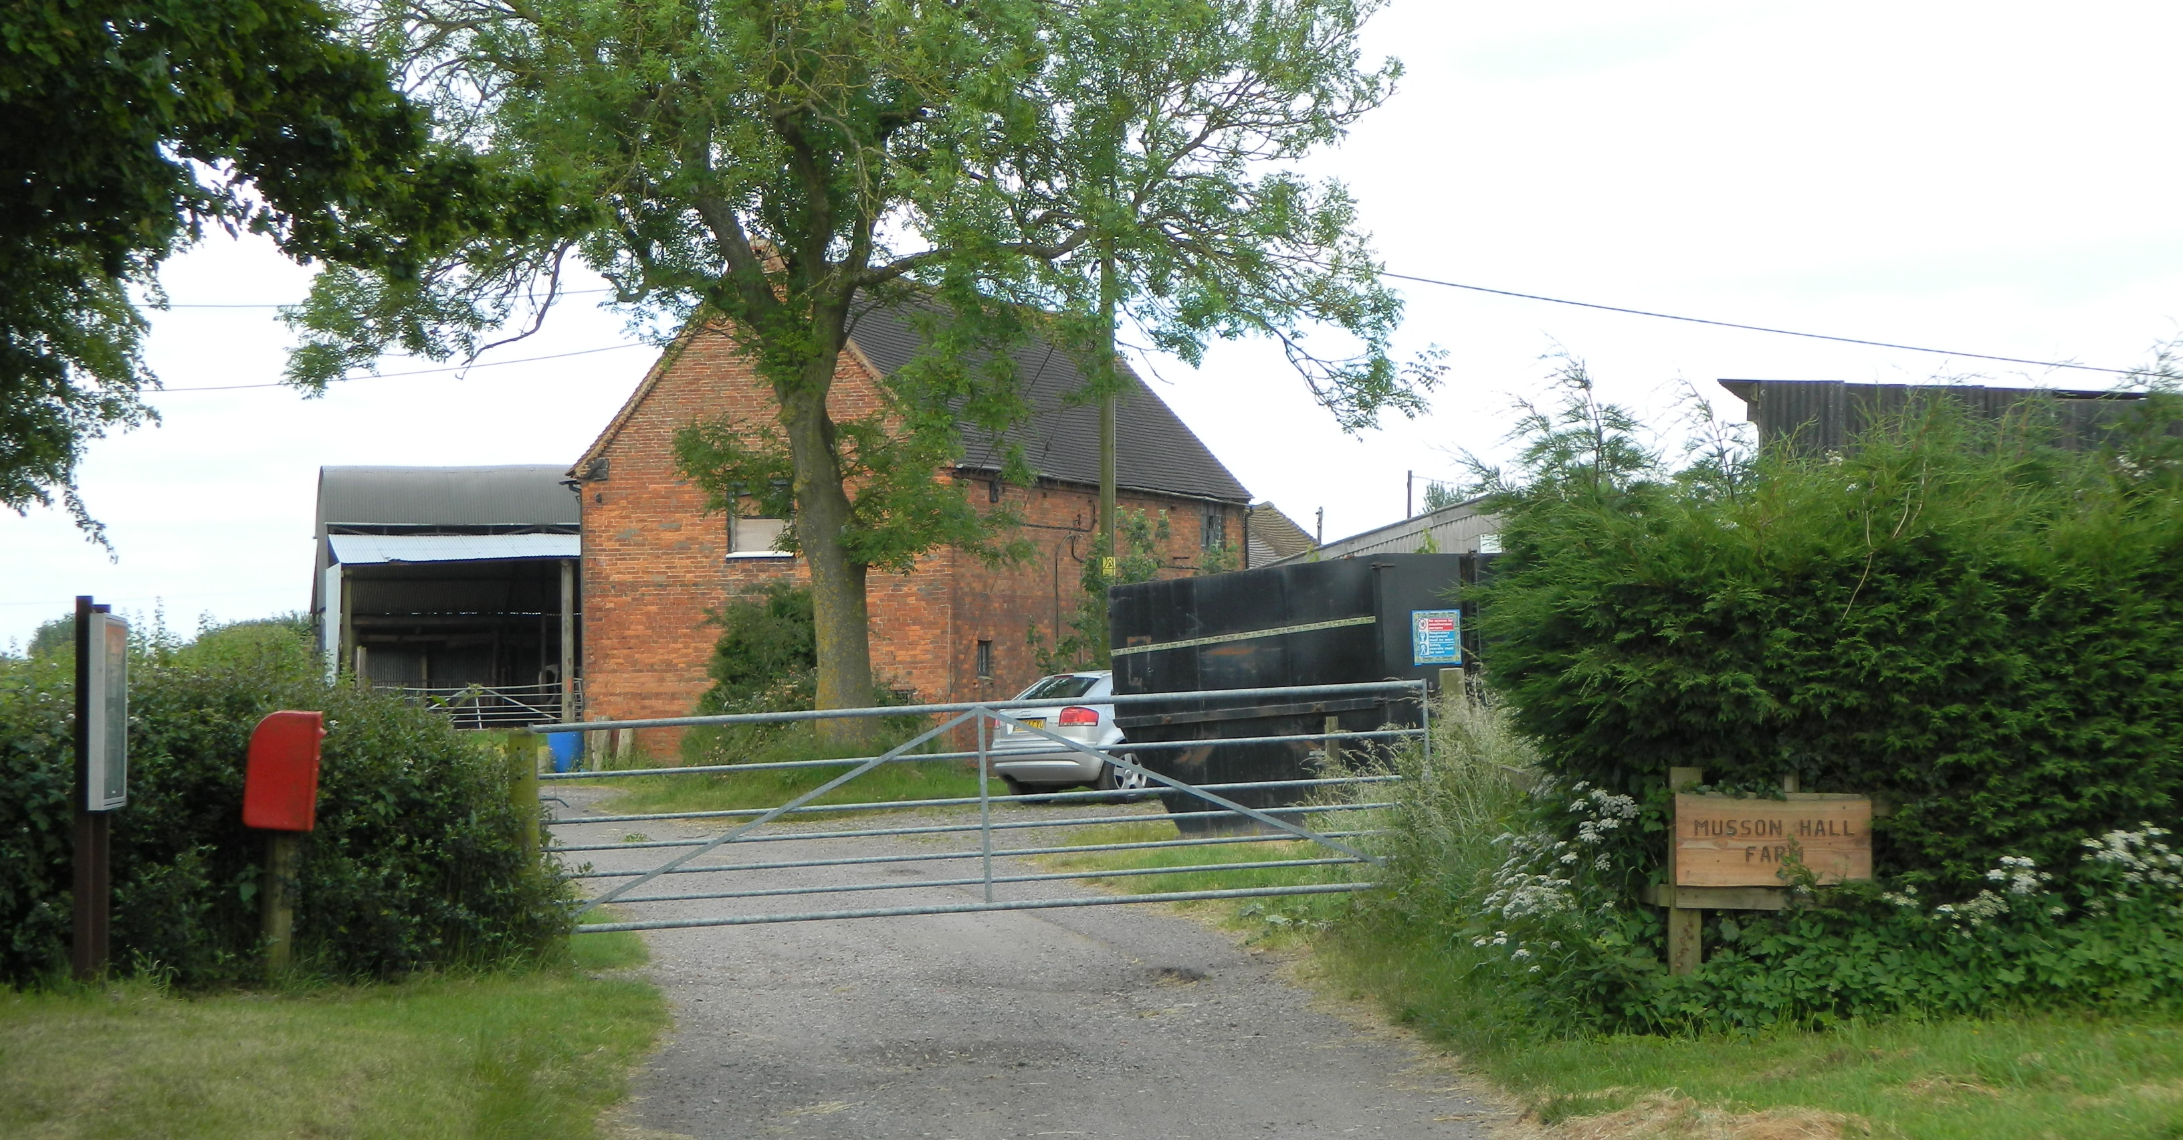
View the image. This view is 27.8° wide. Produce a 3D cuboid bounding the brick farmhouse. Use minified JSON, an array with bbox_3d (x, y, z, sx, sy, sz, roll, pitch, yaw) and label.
[{"bbox_3d":[-2.430,-0.800,73.400,6.200,7.900,15.800,0,-1,18],"label":"brick farmhouse"}]

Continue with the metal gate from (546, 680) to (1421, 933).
[{"bbox_3d":[-0.590,1.280,23.900,4.850,1.130,0.060,-2,-1,-5],"label":"metal gate"}]

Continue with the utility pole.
[{"bbox_3d":[0.224,-0.907,61.000,0.210,7.400,0.210,0,-1,0],"label":"utility pole"}]

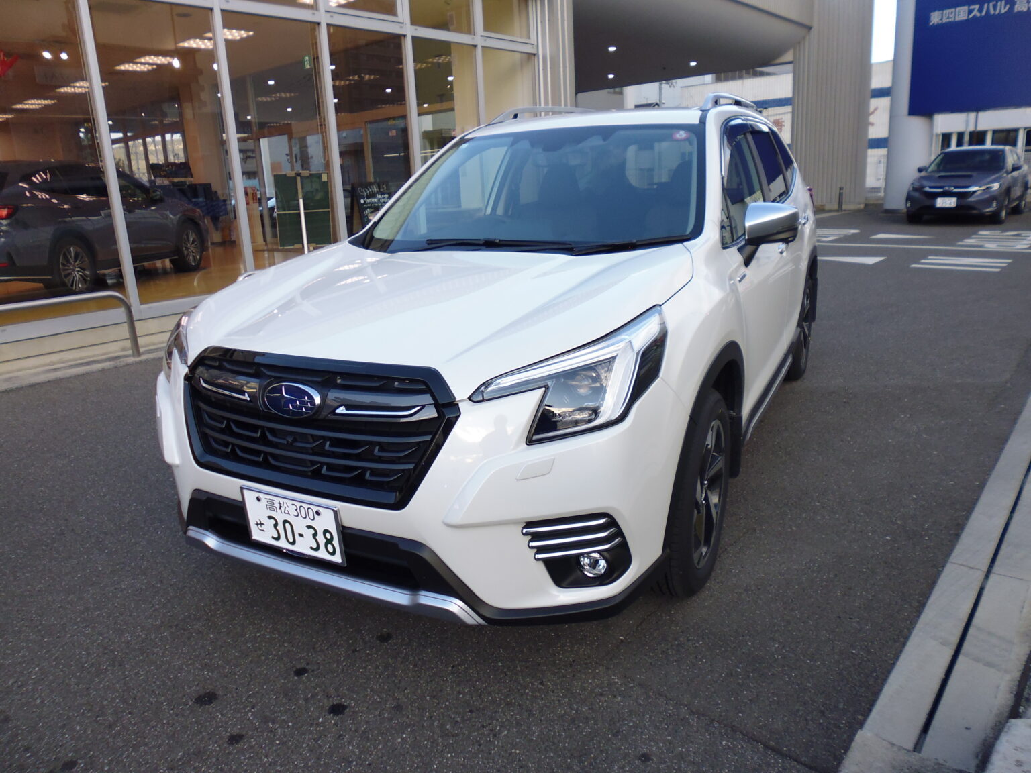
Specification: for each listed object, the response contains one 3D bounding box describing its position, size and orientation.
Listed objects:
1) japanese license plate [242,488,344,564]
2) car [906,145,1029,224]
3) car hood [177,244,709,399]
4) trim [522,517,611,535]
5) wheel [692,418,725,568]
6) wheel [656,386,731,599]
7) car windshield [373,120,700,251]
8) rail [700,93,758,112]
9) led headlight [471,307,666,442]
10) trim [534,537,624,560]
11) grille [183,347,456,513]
[{"bbox_3d":[-0.592,0.367,1.889,0.332,0.168,0.020,6,19,27],"label":"japanese license plate"},{"bbox_3d":[10.017,-4.472,15.668,1.800,1.500,4.750,12,22,39],"label":"car"},{"bbox_3d":[-0.318,-0.280,2.290,1.580,0.285,1.080,6,19,27],"label":"car hood"},{"bbox_3d":[0.129,0.339,1.744,0.229,0.016,0.028,-6,17,-12],"label":"trim"},{"bbox_3d":[0.538,0.339,2.365,0.200,0.490,0.490,6,19,27],"label":"wheel"},{"bbox_3d":[0.536,0.335,2.365,0.225,0.705,0.704,6,19,27],"label":"wheel"},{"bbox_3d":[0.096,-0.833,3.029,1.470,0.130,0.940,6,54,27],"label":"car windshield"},{"bbox_3d":[1.181,-1.472,3.782,0.070,0.105,1.630,6,19,27],"label":"rail"},{"bbox_3d":[0.145,-0.045,1.793,0.355,0.260,0.480,6,19,27],"label":"led headlight"},{"bbox_3d":[0.160,0.399,1.762,0.235,0.016,0.028,-7,17,-13],"label":"trim"},{"bbox_3d":[-0.574,0.093,1.914,0.970,0.355,0.140,6,19,27],"label":"grille"}]

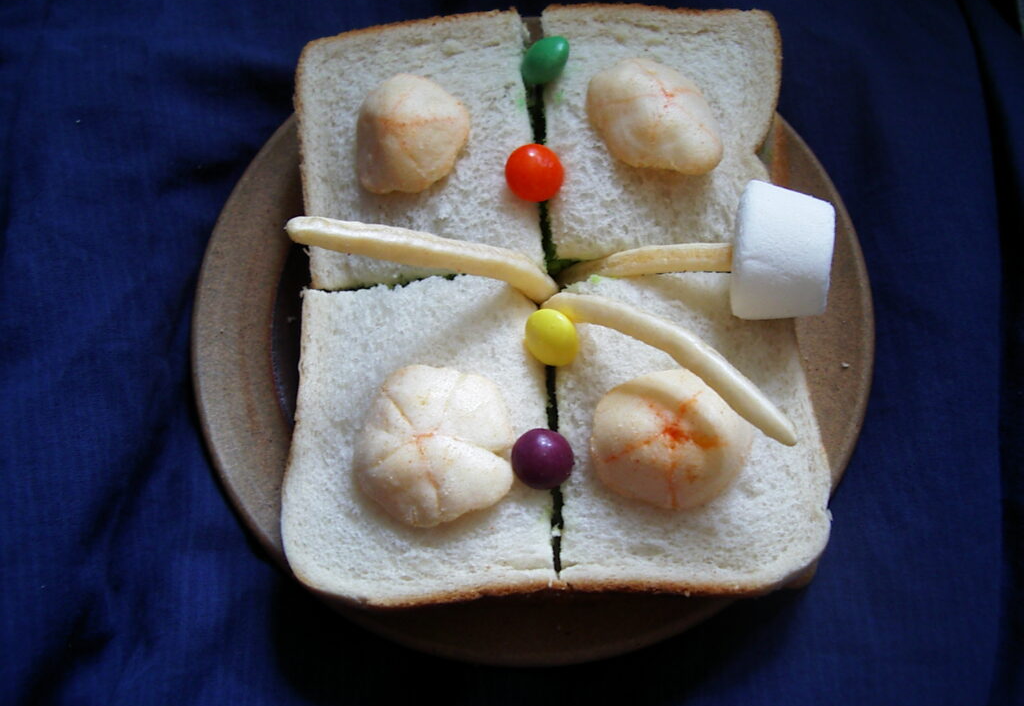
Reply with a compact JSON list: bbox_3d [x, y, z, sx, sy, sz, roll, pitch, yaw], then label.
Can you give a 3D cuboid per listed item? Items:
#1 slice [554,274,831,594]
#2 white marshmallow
[{"bbox_3d":[0.037,0.018,0.245,0.056,0.014,0.069,-1,74,2],"label":"slice"},{"bbox_3d":[0.057,-0.021,0.235,0.021,0.028,0.028,5,74,-7],"label":"white marshmallow"}]

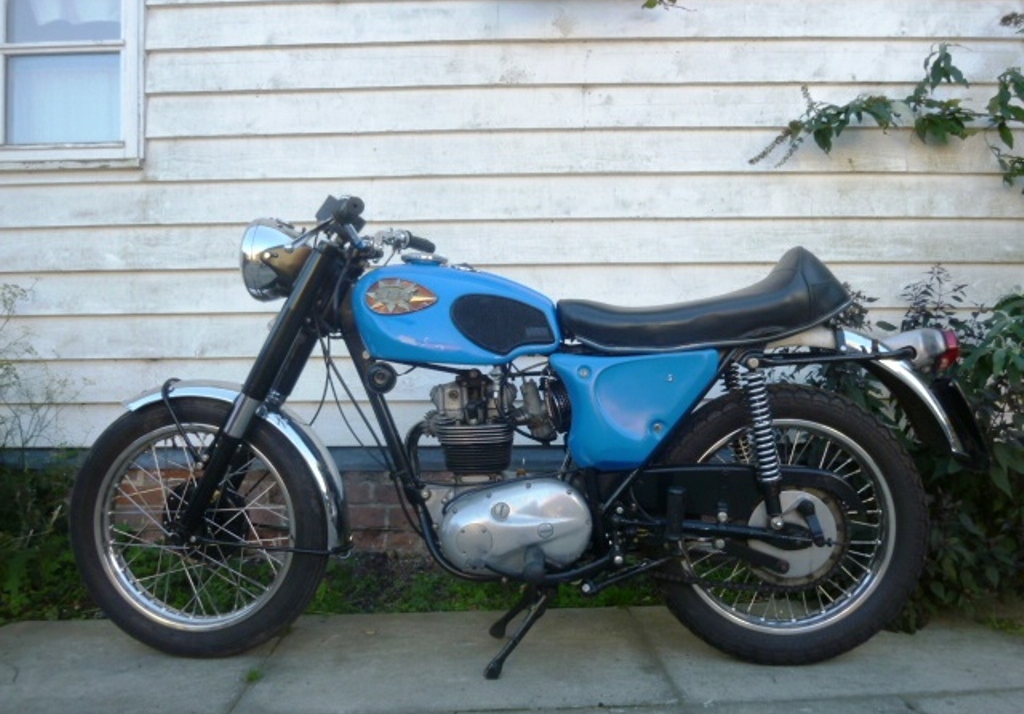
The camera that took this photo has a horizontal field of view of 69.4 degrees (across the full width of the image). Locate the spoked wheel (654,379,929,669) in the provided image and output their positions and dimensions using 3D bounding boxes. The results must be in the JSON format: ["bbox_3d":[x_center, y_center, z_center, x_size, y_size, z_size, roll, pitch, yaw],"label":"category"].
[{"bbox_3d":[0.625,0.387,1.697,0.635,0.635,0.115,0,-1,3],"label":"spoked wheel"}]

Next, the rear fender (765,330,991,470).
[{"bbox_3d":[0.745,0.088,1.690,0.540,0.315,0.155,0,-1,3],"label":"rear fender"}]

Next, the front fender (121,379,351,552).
[{"bbox_3d":[-0.650,0.250,1.750,0.500,0.395,0.125,0,-1,5],"label":"front fender"}]

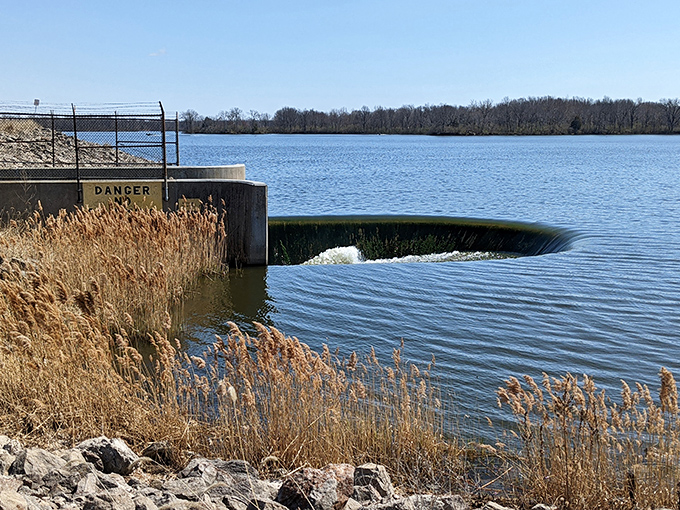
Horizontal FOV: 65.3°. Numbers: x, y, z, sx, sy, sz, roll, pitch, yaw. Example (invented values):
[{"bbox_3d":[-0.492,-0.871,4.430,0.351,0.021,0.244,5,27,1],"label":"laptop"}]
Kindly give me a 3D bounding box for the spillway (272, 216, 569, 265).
[{"bbox_3d":[2.682,0.203,18.446,10.600,2.000,8.700,-1,13,-6],"label":"spillway"}]

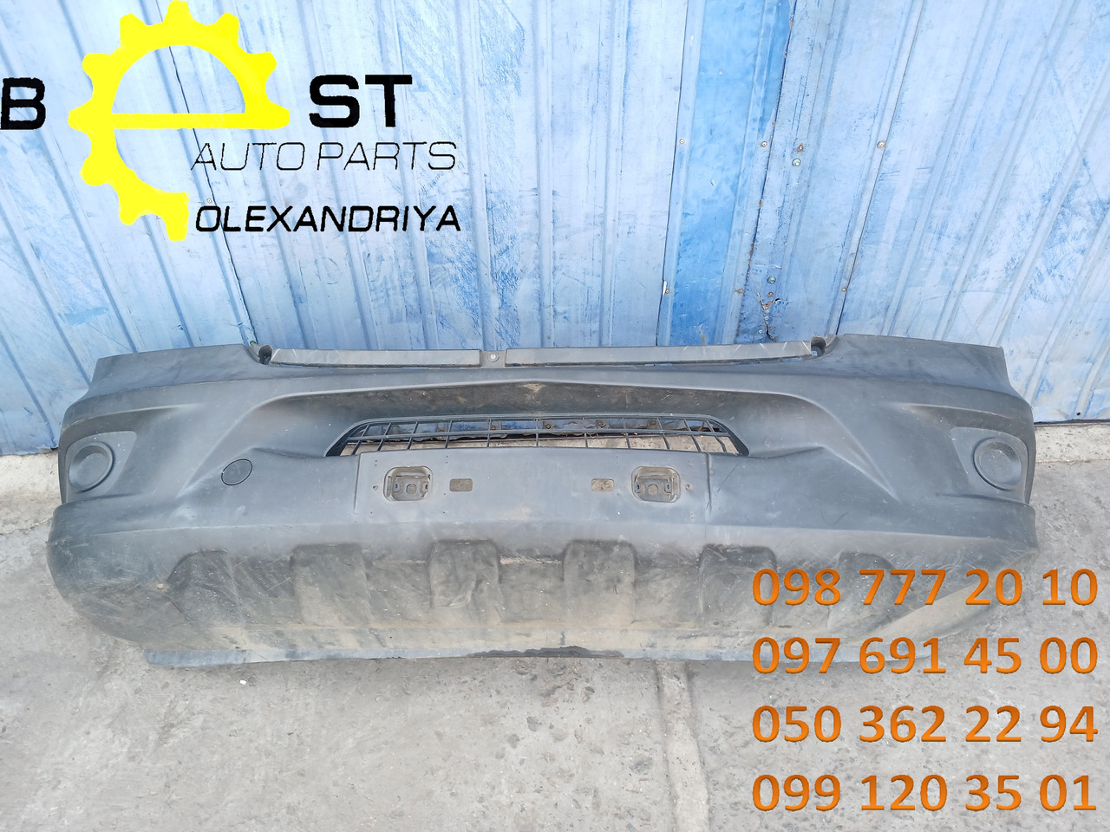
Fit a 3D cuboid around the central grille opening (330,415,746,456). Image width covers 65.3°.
[{"bbox_3d":[-0.031,0.041,1.530,0.740,0.095,0.075,-1,33,0],"label":"central grille opening"}]

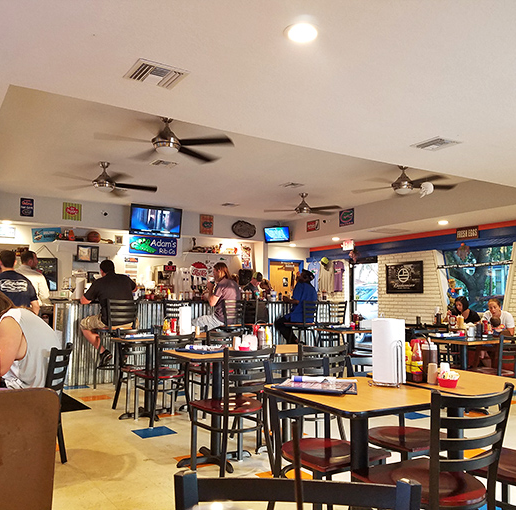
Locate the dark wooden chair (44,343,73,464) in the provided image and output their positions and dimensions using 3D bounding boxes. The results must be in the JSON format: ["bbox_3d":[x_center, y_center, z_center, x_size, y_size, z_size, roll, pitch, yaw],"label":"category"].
[{"bbox_3d":[-1.600,1.054,3.530,0.470,0.850,0.430,0,-5,-3],"label":"dark wooden chair"}]

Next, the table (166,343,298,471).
[{"bbox_3d":[-0.046,1.106,3.898,1.260,0.750,0.630,3,-6,-33],"label":"table"}]

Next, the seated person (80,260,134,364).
[{"bbox_3d":[-1.957,0.745,6.661,0.600,1.340,0.660,4,-6,-38],"label":"seated person"}]

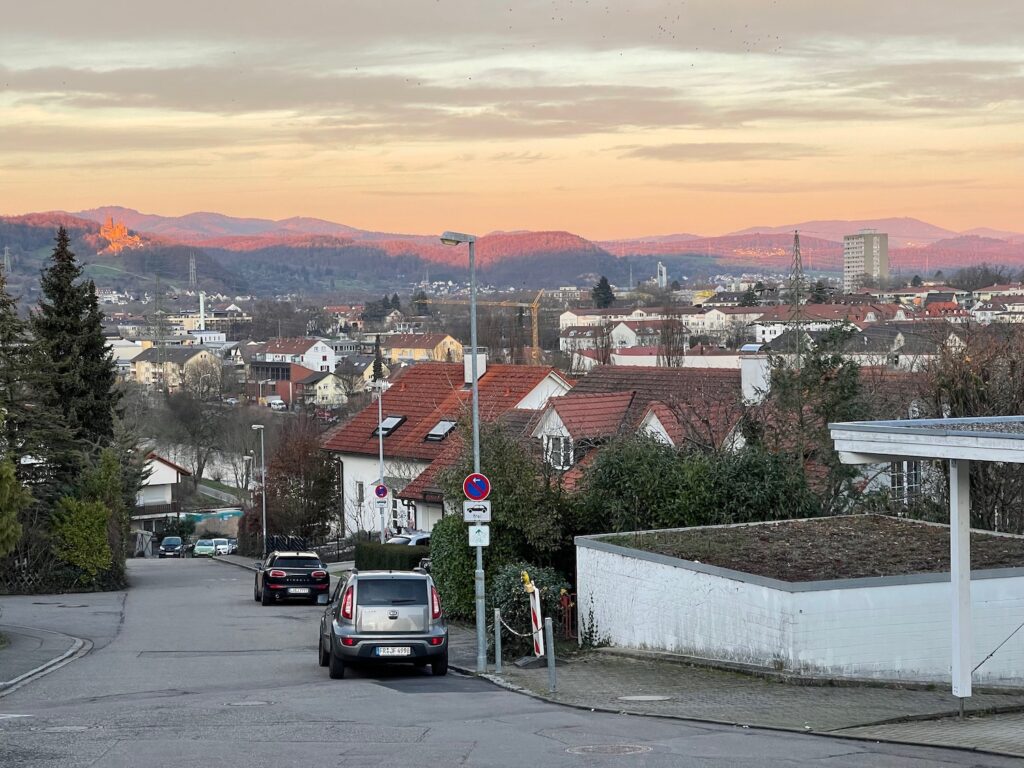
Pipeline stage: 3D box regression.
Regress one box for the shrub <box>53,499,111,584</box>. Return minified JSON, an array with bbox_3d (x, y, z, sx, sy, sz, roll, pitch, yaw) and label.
[{"bbox_3d":[-13.644,4.992,60.000,1.950,2.750,1.800,-1,3,-7],"label":"shrub"}]

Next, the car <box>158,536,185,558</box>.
[{"bbox_3d":[-25.352,12.230,141.439,1.670,1.520,3.750,0,-5,-6],"label":"car"}]

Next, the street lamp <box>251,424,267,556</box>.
[{"bbox_3d":[-12.135,5.149,90.806,0.660,6.400,0.280,-1,3,-12],"label":"street lamp"}]

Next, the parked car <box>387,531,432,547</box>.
[{"bbox_3d":[-2.406,5.921,66.500,4.250,1.480,1.780,-3,4,-43],"label":"parked car"}]

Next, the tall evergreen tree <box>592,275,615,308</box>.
[{"bbox_3d":[41.081,-39.734,850.000,10.300,19.500,10.300,-1,3,0],"label":"tall evergreen tree"}]

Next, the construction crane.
[{"bbox_3d":[-7.487,-11.528,450.000,30.000,21.000,2.200,-1,3,0],"label":"construction crane"}]

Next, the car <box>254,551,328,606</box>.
[{"bbox_3d":[-6.141,5.334,52.598,1.800,1.440,4.250,1,-4,-12],"label":"car"}]

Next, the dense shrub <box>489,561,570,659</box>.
[{"bbox_3d":[0.284,3.657,30.700,1.280,1.570,1.200,-1,3,9],"label":"dense shrub"}]

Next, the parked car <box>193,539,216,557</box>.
[{"bbox_3d":[-24.201,13.055,148.941,1.660,1.480,3.750,1,-5,-6],"label":"parked car"}]

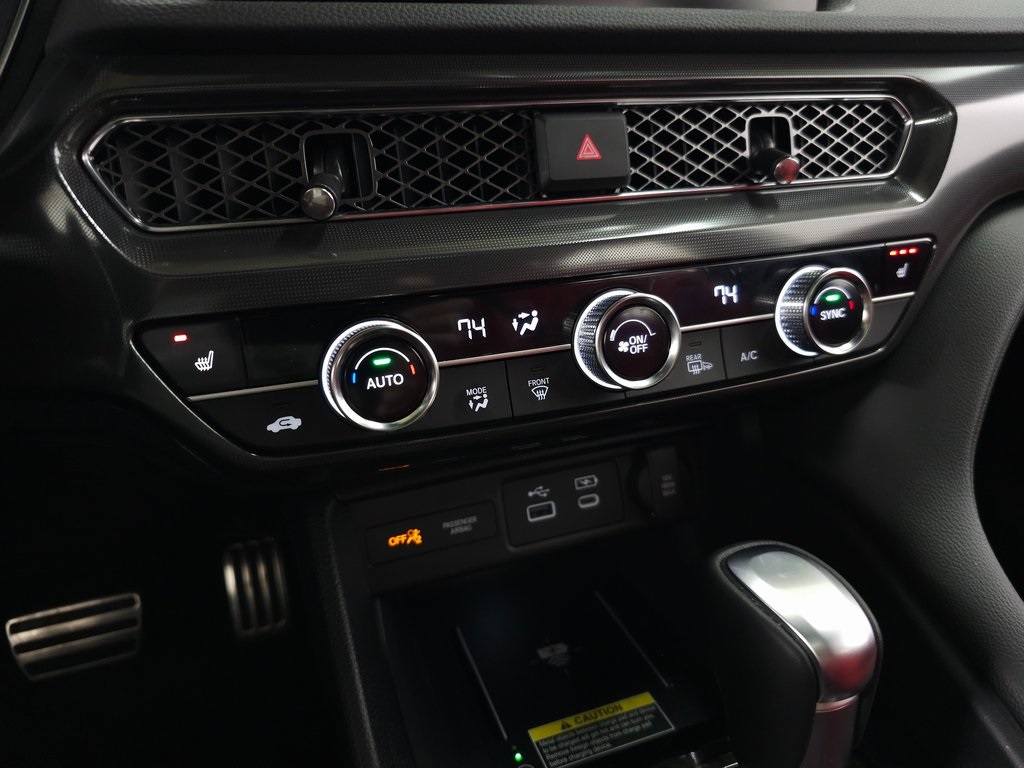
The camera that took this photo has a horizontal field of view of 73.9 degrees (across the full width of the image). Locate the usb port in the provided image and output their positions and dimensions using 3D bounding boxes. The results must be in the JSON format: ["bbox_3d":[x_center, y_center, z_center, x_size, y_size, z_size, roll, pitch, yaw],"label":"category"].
[{"bbox_3d":[0.015,0.067,0.360,0.015,0.008,0.006,-9,1,-19],"label":"usb port"}]

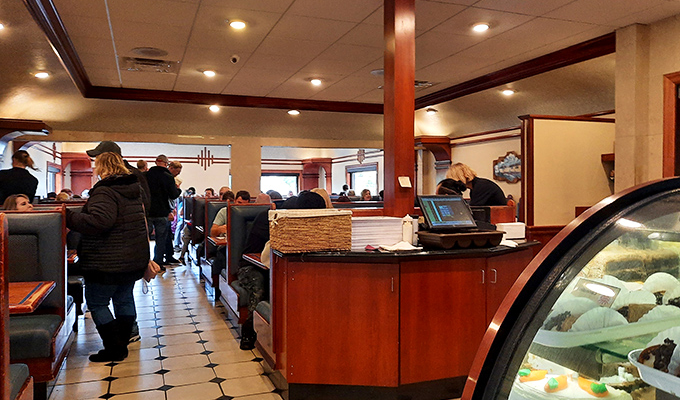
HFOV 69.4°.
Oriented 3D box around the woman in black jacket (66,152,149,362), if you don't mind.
[{"bbox_3d":[-1.761,0.424,3.720,0.470,1.560,0.500,0,1,28],"label":"woman in black jacket"}]

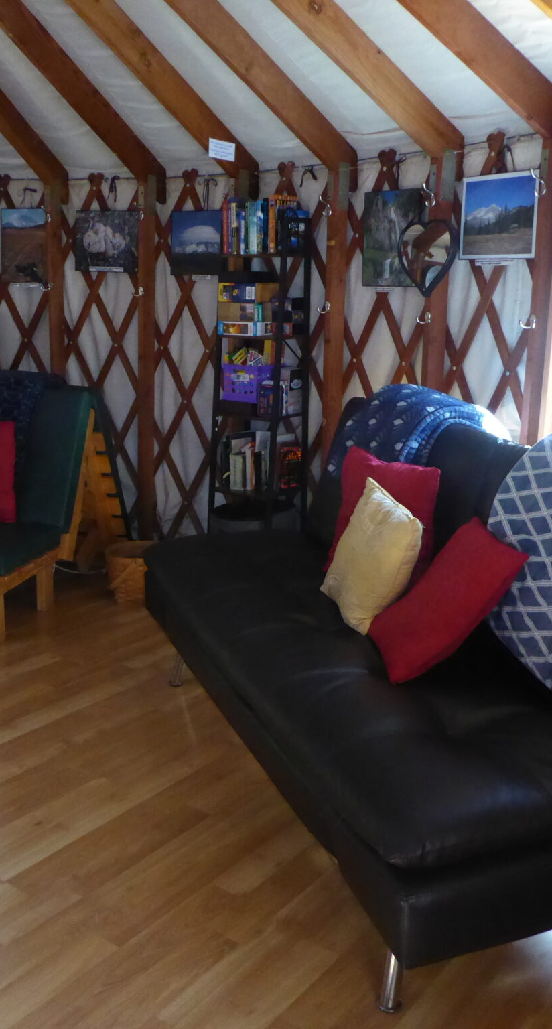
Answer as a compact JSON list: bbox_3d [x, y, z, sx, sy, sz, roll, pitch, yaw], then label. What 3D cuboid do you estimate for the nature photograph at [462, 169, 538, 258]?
[{"bbox_3d":[0.707,-0.945,3.151,0.018,0.259,0.317,-9,16,-36],"label":"nature photograph"}]

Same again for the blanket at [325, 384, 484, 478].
[{"bbox_3d":[0.462,-0.219,3.350,0.354,0.393,0.576,-4,14,-19],"label":"blanket"}]

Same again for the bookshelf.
[{"bbox_3d":[-0.078,-0.357,3.904,0.282,1.585,0.275,10,16,35],"label":"bookshelf"}]

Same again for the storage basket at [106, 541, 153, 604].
[{"bbox_3d":[-0.586,0.247,4.330,0.288,0.203,0.275,-1,13,-8],"label":"storage basket"}]

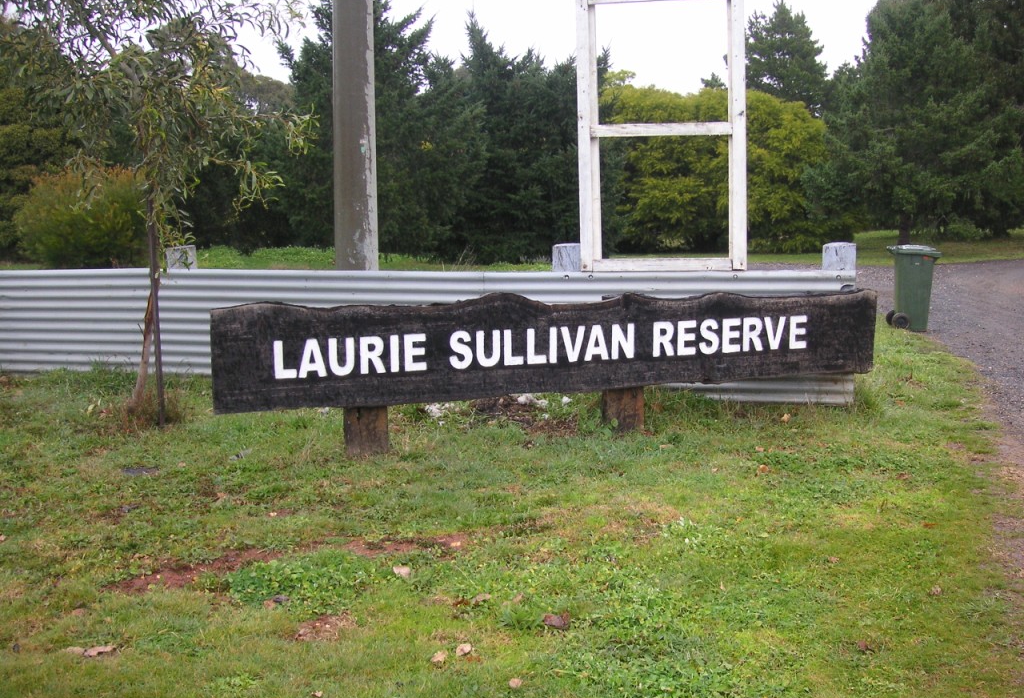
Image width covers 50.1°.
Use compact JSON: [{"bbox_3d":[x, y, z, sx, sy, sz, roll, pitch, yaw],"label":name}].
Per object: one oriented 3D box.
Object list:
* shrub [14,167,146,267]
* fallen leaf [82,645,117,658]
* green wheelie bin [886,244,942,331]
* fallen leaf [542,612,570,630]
[{"bbox_3d":[-7.885,-2.348,20.000,2.250,2.000,2.100,0,7,0],"label":"shrub"},{"bbox_3d":[-1.093,0.801,2.900,0.085,0.025,0.055,0,7,0],"label":"fallen leaf"},{"bbox_3d":[4.622,-0.702,12.600,0.545,0.960,0.490,1,7,12],"label":"green wheelie bin"},{"bbox_3d":[0.125,0.764,3.080,0.079,0.035,0.060,0,7,0],"label":"fallen leaf"}]

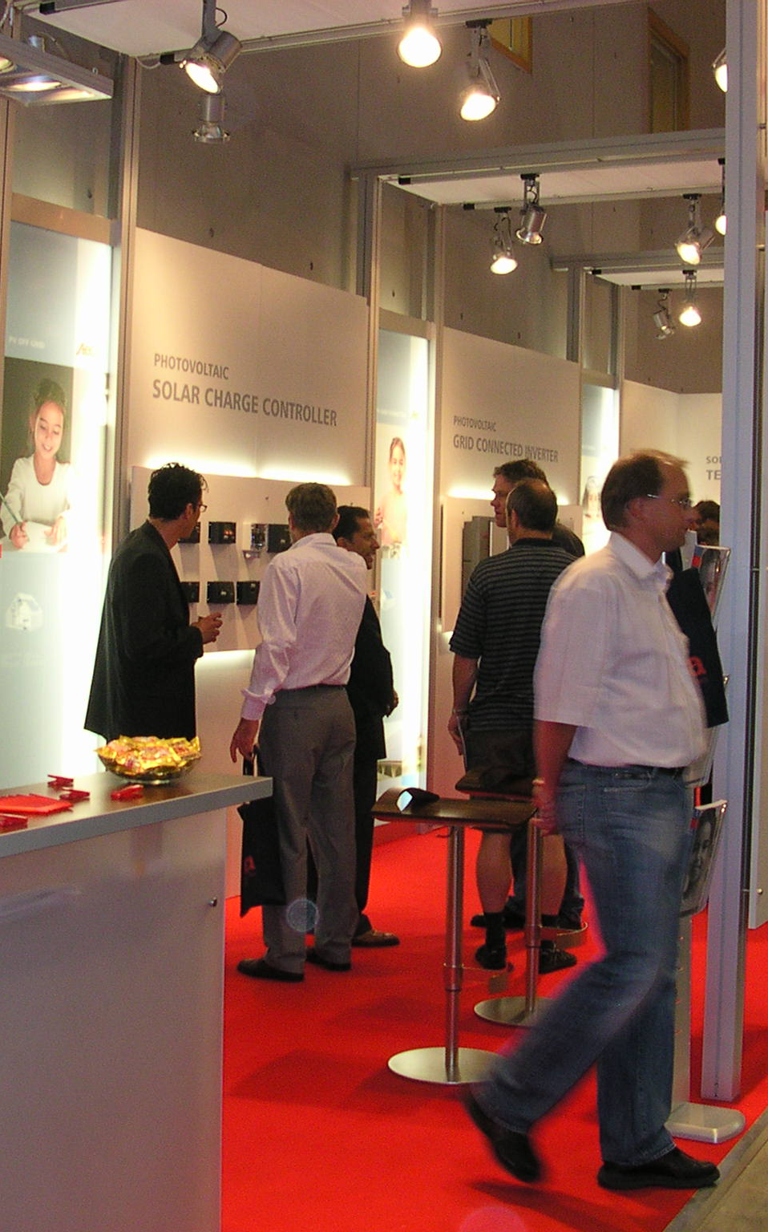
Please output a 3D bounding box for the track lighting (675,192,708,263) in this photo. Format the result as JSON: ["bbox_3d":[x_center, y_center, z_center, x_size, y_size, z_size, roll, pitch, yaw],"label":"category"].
[{"bbox_3d":[1.579,-1.983,9.001,0.160,0.360,0.190,2,2,37],"label":"track lighting"}]

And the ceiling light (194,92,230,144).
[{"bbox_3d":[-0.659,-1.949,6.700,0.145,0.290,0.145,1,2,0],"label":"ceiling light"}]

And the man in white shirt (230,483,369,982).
[{"bbox_3d":[-0.304,0.409,6.469,0.480,1.800,0.360,0,2,-34],"label":"man in white shirt"}]

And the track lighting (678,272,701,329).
[{"bbox_3d":[1.991,-2.062,11.423,0.155,0.375,0.170,1,2,6],"label":"track lighting"}]

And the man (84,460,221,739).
[{"bbox_3d":[-0.755,0.428,5.581,0.420,1.810,0.500,0,2,-28],"label":"man"}]

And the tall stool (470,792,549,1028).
[{"bbox_3d":[0.512,0.933,5.925,0.420,0.810,0.400,2,2,28],"label":"tall stool"}]

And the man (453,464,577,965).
[{"bbox_3d":[0.484,0.405,6.552,0.530,1.846,0.350,1,2,9],"label":"man"}]

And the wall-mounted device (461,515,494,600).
[{"bbox_3d":[0.575,-0.294,10.021,0.150,0.540,0.250,2,2,28],"label":"wall-mounted device"}]

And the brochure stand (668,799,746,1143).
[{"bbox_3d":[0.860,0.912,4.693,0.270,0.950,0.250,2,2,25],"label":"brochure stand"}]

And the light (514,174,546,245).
[{"bbox_3d":[0.725,-2.013,8.661,0.180,0.350,0.140,0,2,-30],"label":"light"}]

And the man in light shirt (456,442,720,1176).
[{"bbox_3d":[0.501,0.494,4.254,0.620,1.800,0.520,1,2,3],"label":"man in light shirt"}]

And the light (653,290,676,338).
[{"bbox_3d":[1.959,-2.107,12.266,0.170,0.330,0.155,0,2,-21],"label":"light"}]

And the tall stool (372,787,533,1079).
[{"bbox_3d":[0.205,0.959,5.233,0.440,0.820,0.380,2,2,25],"label":"tall stool"}]

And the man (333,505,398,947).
[{"bbox_3d":[-0.141,0.436,6.870,0.380,1.738,0.500,0,2,-24],"label":"man"}]

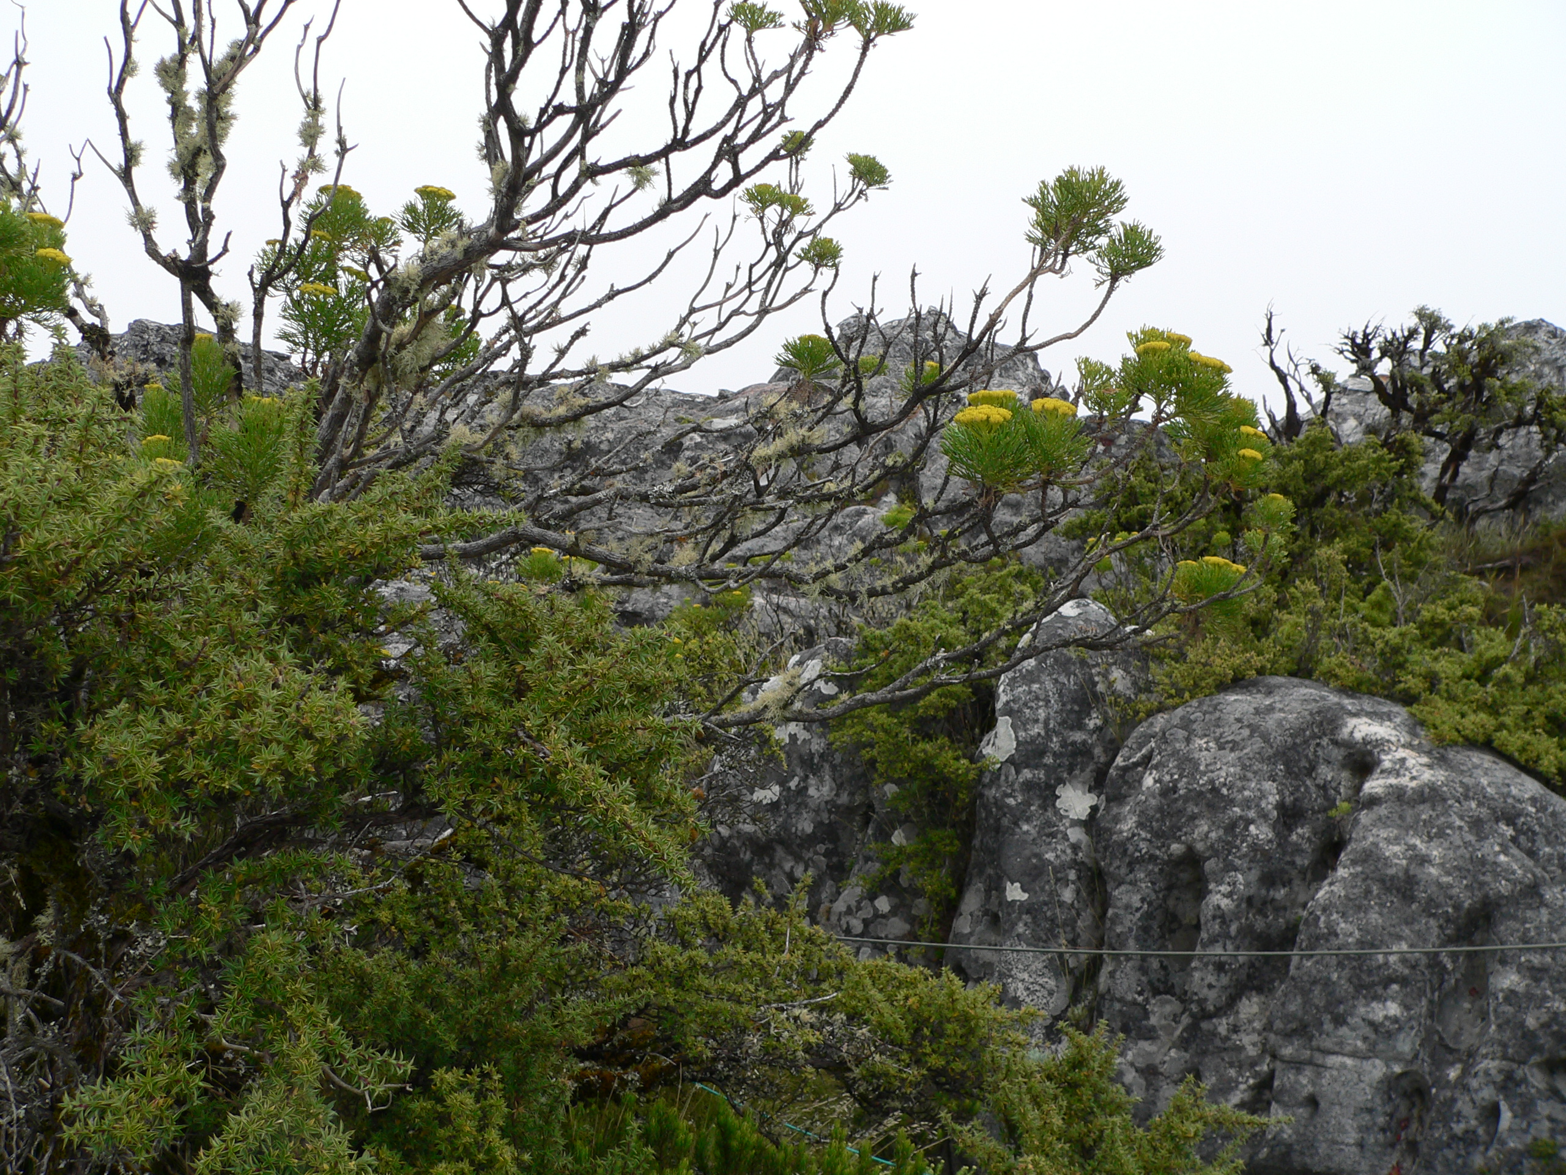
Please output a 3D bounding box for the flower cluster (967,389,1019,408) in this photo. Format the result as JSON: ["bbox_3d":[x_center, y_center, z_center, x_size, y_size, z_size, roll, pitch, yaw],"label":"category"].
[{"bbox_3d":[0.322,-0.290,2.500,0.077,0.029,0.074,0,0,0],"label":"flower cluster"}]

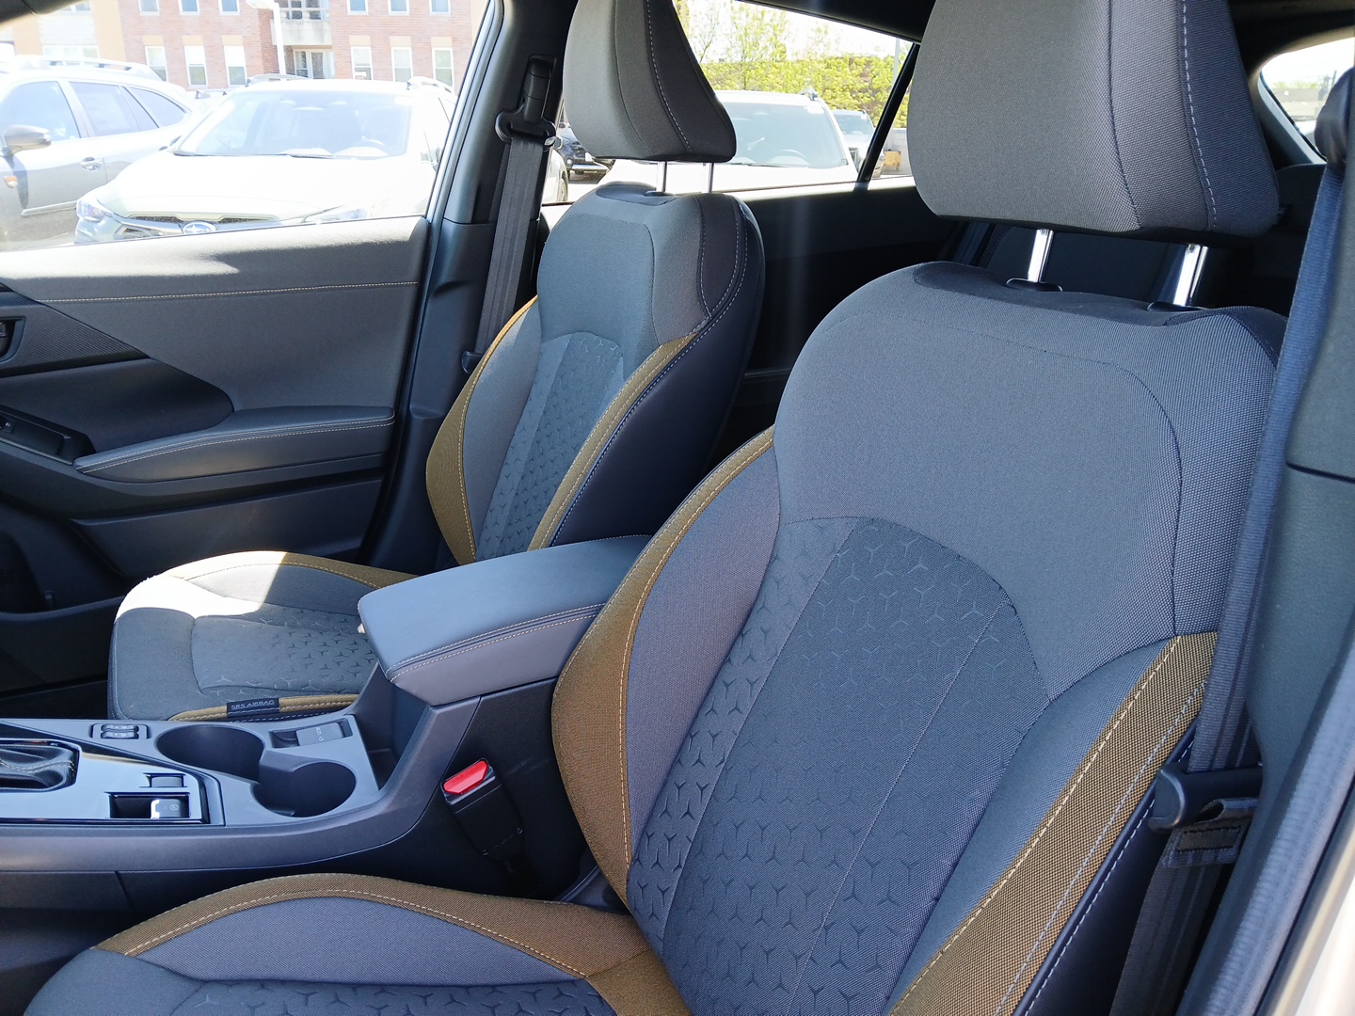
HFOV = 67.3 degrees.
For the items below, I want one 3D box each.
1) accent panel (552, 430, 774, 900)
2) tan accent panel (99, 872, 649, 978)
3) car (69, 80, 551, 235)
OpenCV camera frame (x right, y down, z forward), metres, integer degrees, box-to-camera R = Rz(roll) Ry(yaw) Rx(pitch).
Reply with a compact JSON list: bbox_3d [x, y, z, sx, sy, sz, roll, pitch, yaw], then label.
[{"bbox_3d":[-0.040,0.144,0.879,0.120,0.475,0.100,6,16,-28],"label":"accent panel"},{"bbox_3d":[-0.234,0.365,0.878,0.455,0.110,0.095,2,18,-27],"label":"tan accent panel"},{"bbox_3d":[-2.410,-2.230,7.340,1.820,1.600,4.480,2,21,2],"label":"car"}]

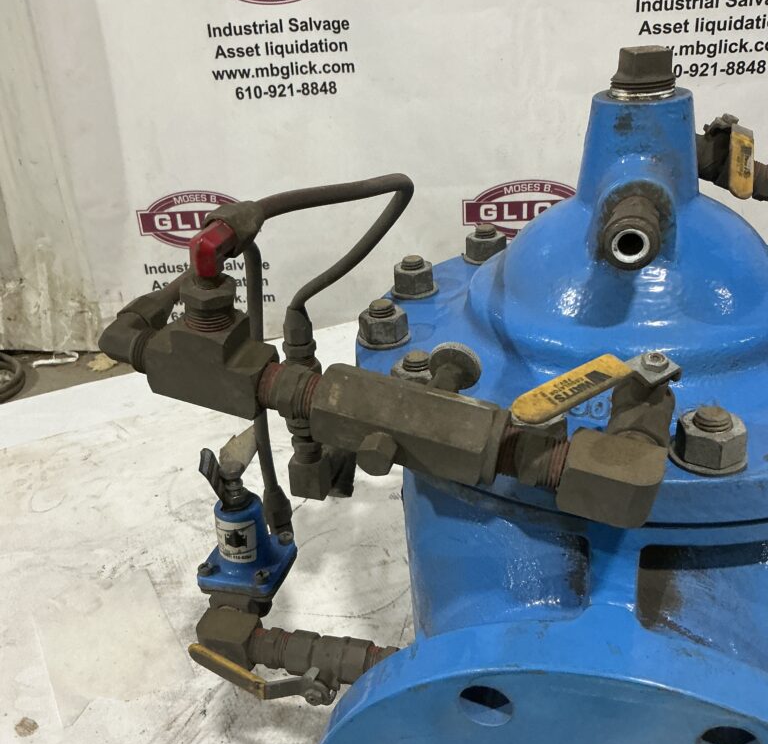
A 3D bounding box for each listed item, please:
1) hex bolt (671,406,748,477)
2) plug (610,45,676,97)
[{"bbox_3d":[0.142,0.028,0.358,0.032,0.021,0.031,7,30,22],"label":"hex bolt"},{"bbox_3d":[0.135,-0.154,0.427,0.034,0.023,0.034,-6,27,-2],"label":"plug"}]

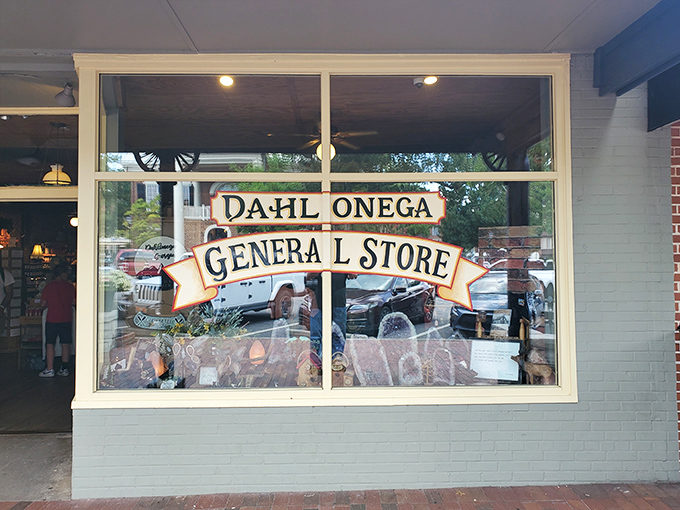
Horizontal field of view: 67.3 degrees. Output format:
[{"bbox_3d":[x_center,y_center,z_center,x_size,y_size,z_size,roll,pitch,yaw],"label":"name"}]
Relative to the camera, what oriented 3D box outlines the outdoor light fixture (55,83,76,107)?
[{"bbox_3d":[-2.000,-1.165,3.730,0.160,0.190,0.170,1,-3,-38],"label":"outdoor light fixture"}]

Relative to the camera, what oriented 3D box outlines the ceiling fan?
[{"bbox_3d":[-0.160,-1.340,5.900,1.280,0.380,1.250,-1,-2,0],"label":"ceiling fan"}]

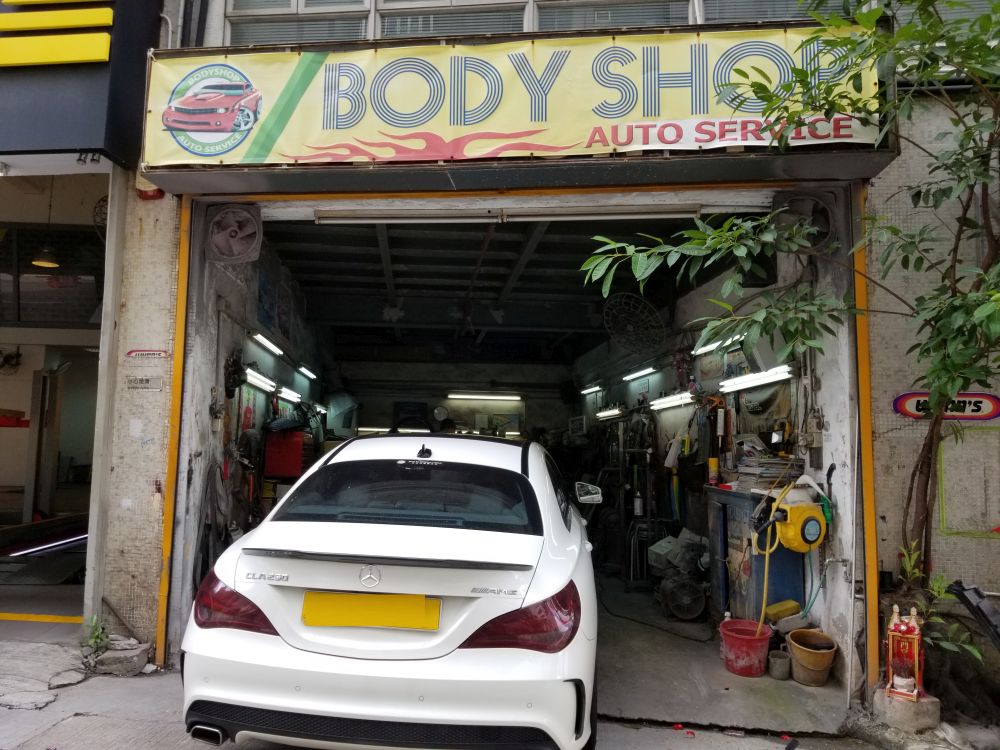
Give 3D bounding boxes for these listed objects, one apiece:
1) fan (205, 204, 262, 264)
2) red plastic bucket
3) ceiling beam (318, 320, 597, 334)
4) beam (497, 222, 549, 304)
[{"bbox_3d":[-1.732,-0.916,4.881,0.355,0.365,0.130,0,-6,6],"label":"fan"},{"bbox_3d":[1.587,1.754,4.829,0.320,0.285,0.320,1,-6,0],"label":"red plastic bucket"},{"bbox_3d":[-0.487,-0.652,9.919,3.850,0.100,0.140,2,-6,-6],"label":"ceiling beam"},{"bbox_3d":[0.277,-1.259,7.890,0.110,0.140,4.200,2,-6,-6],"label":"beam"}]

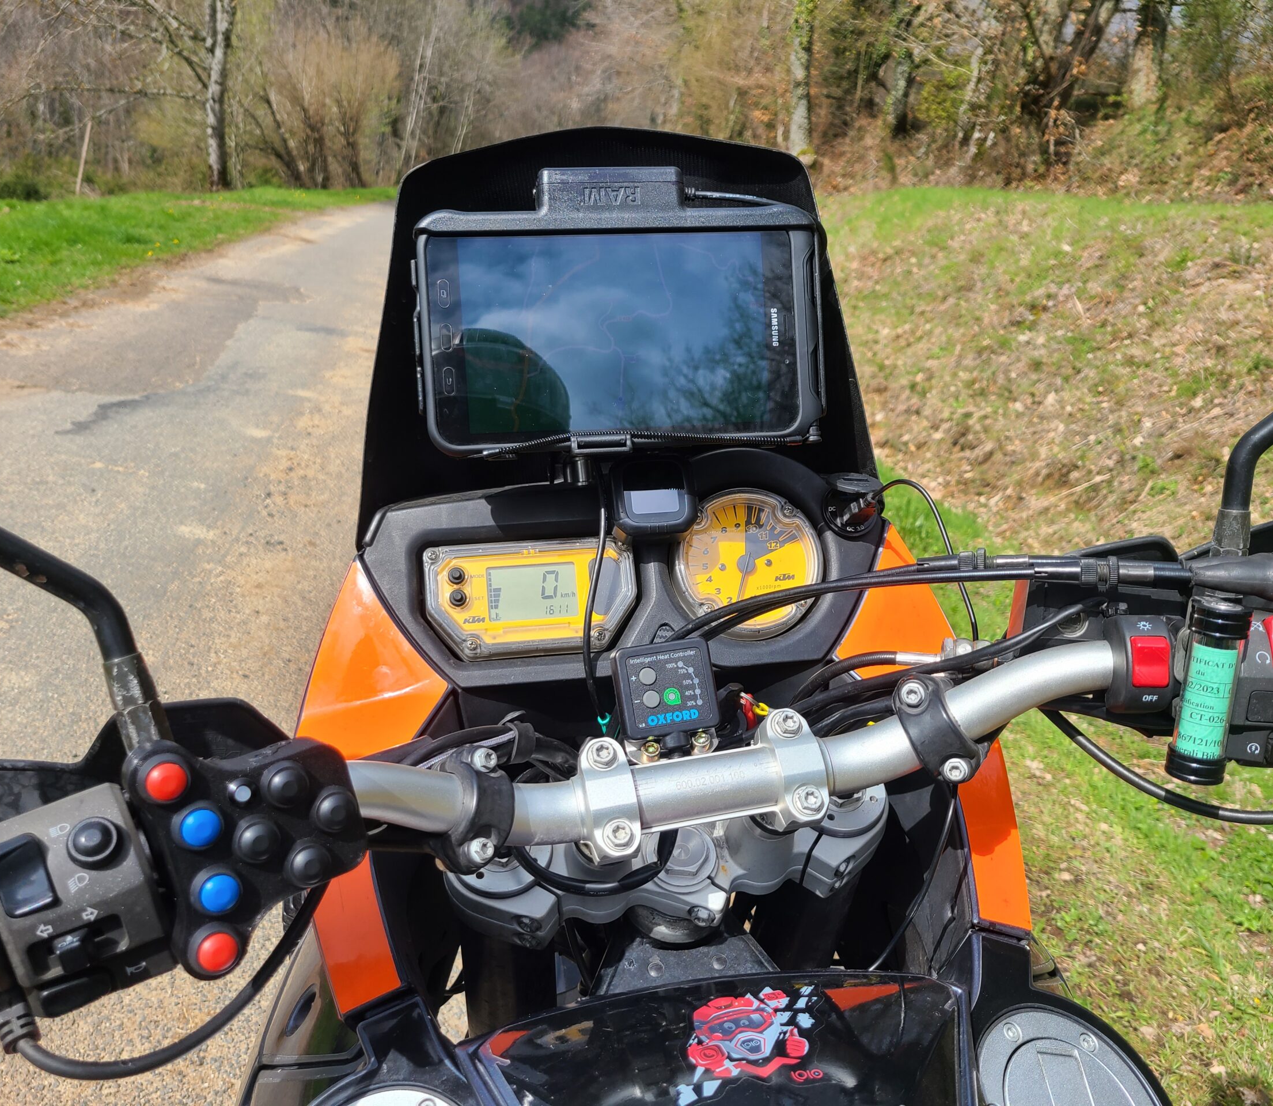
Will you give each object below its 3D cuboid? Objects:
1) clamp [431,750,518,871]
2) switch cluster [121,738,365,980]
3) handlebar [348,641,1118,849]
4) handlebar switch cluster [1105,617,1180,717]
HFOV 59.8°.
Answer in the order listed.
[{"bbox_3d":[-0.075,0.118,0.507,0.032,0.055,0.044,2,-8,-36],"label":"clamp"},{"bbox_3d":[-0.149,0.115,0.422,0.075,0.085,0.036,-16,8,-30],"label":"switch cluster"},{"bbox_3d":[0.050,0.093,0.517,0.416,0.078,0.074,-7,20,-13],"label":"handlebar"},{"bbox_3d":[0.238,0.053,0.520,0.031,0.046,0.042,0,-5,6],"label":"handlebar switch cluster"}]

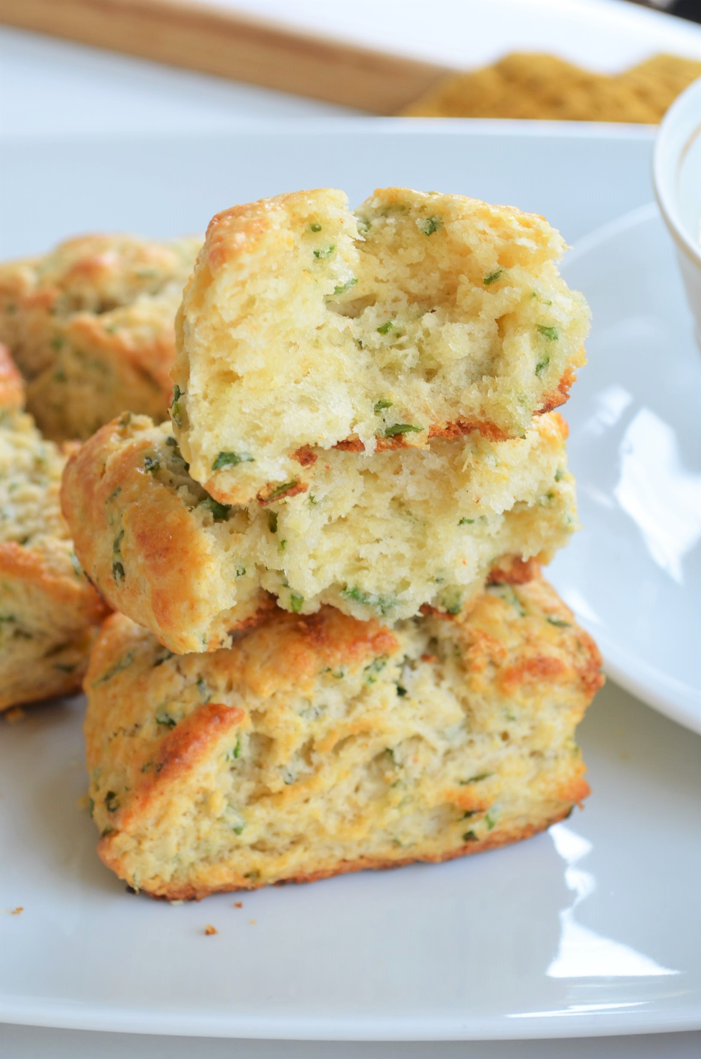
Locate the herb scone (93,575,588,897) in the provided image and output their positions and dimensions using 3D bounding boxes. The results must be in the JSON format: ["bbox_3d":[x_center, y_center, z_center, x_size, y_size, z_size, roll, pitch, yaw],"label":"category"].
[{"bbox_3d":[-0.002,0.028,0.424,0.077,0.040,0.050,-9,34,-13],"label":"herb scone"}]

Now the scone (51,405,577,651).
[{"bbox_3d":[-0.005,-0.002,0.403,0.078,0.034,0.036,-11,34,-16],"label":"scone"}]

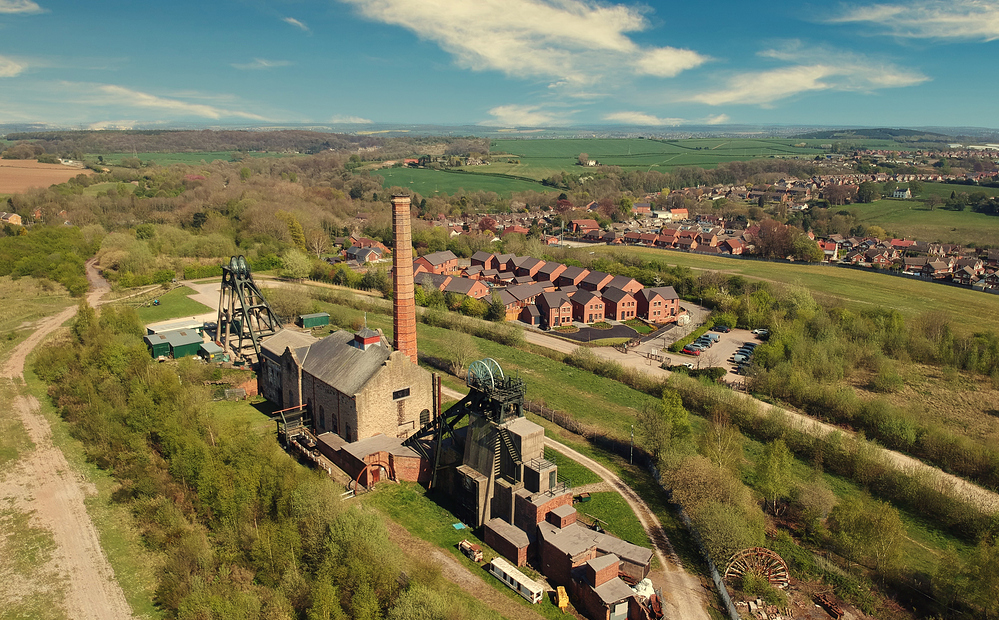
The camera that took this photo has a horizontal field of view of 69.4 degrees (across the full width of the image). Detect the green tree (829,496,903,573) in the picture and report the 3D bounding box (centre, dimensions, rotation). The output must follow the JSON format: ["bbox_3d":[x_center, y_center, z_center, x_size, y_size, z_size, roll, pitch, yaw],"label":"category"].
[{"bbox_3d":[41.200,25.681,81.807,8.000,9.400,7.800,0,14,0],"label":"green tree"}]

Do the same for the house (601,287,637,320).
[{"bbox_3d":[33.394,-2.102,201.715,6.400,7.500,9.300,-5,15,-20],"label":"house"}]

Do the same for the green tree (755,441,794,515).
[{"bbox_3d":[38.308,22.776,98.118,5.800,11.100,5.800,0,14,0],"label":"green tree"}]

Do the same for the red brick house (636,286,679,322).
[{"bbox_3d":[43.847,-2.281,201.727,9.900,7.900,8.000,-5,15,-21],"label":"red brick house"}]

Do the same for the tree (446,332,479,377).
[{"bbox_3d":[-8.220,9.446,153.062,7.200,9.200,7.200,0,14,0],"label":"tree"}]

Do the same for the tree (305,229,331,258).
[{"bbox_3d":[-77.400,-28.400,308.690,10.000,12.800,10.000,0,14,0],"label":"tree"}]

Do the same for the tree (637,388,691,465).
[{"bbox_3d":[24.700,17.373,109.613,8.000,11.600,7.800,0,14,0],"label":"tree"}]

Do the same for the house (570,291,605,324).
[{"bbox_3d":[24.033,-1.182,196.163,6.300,7.300,8.700,-5,15,-19],"label":"house"}]

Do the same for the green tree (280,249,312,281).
[{"bbox_3d":[-67.900,-15.192,241.871,10.300,10.600,10.300,0,14,0],"label":"green tree"}]

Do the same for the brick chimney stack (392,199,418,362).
[{"bbox_3d":[-17.750,-2.608,135.028,5.000,37.600,5.000,0,14,0],"label":"brick chimney stack"}]

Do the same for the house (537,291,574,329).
[{"bbox_3d":[14.911,-0.653,194.886,6.500,8.000,9.600,-5,15,-18],"label":"house"}]

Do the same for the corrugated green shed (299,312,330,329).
[{"bbox_3d":[-48.947,2.834,191.239,6.900,2.700,2.700,-8,17,-30],"label":"corrugated green shed"}]

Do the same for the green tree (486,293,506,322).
[{"bbox_3d":[-0.666,-0.667,194.560,5.000,8.100,5.000,0,14,0],"label":"green tree"}]

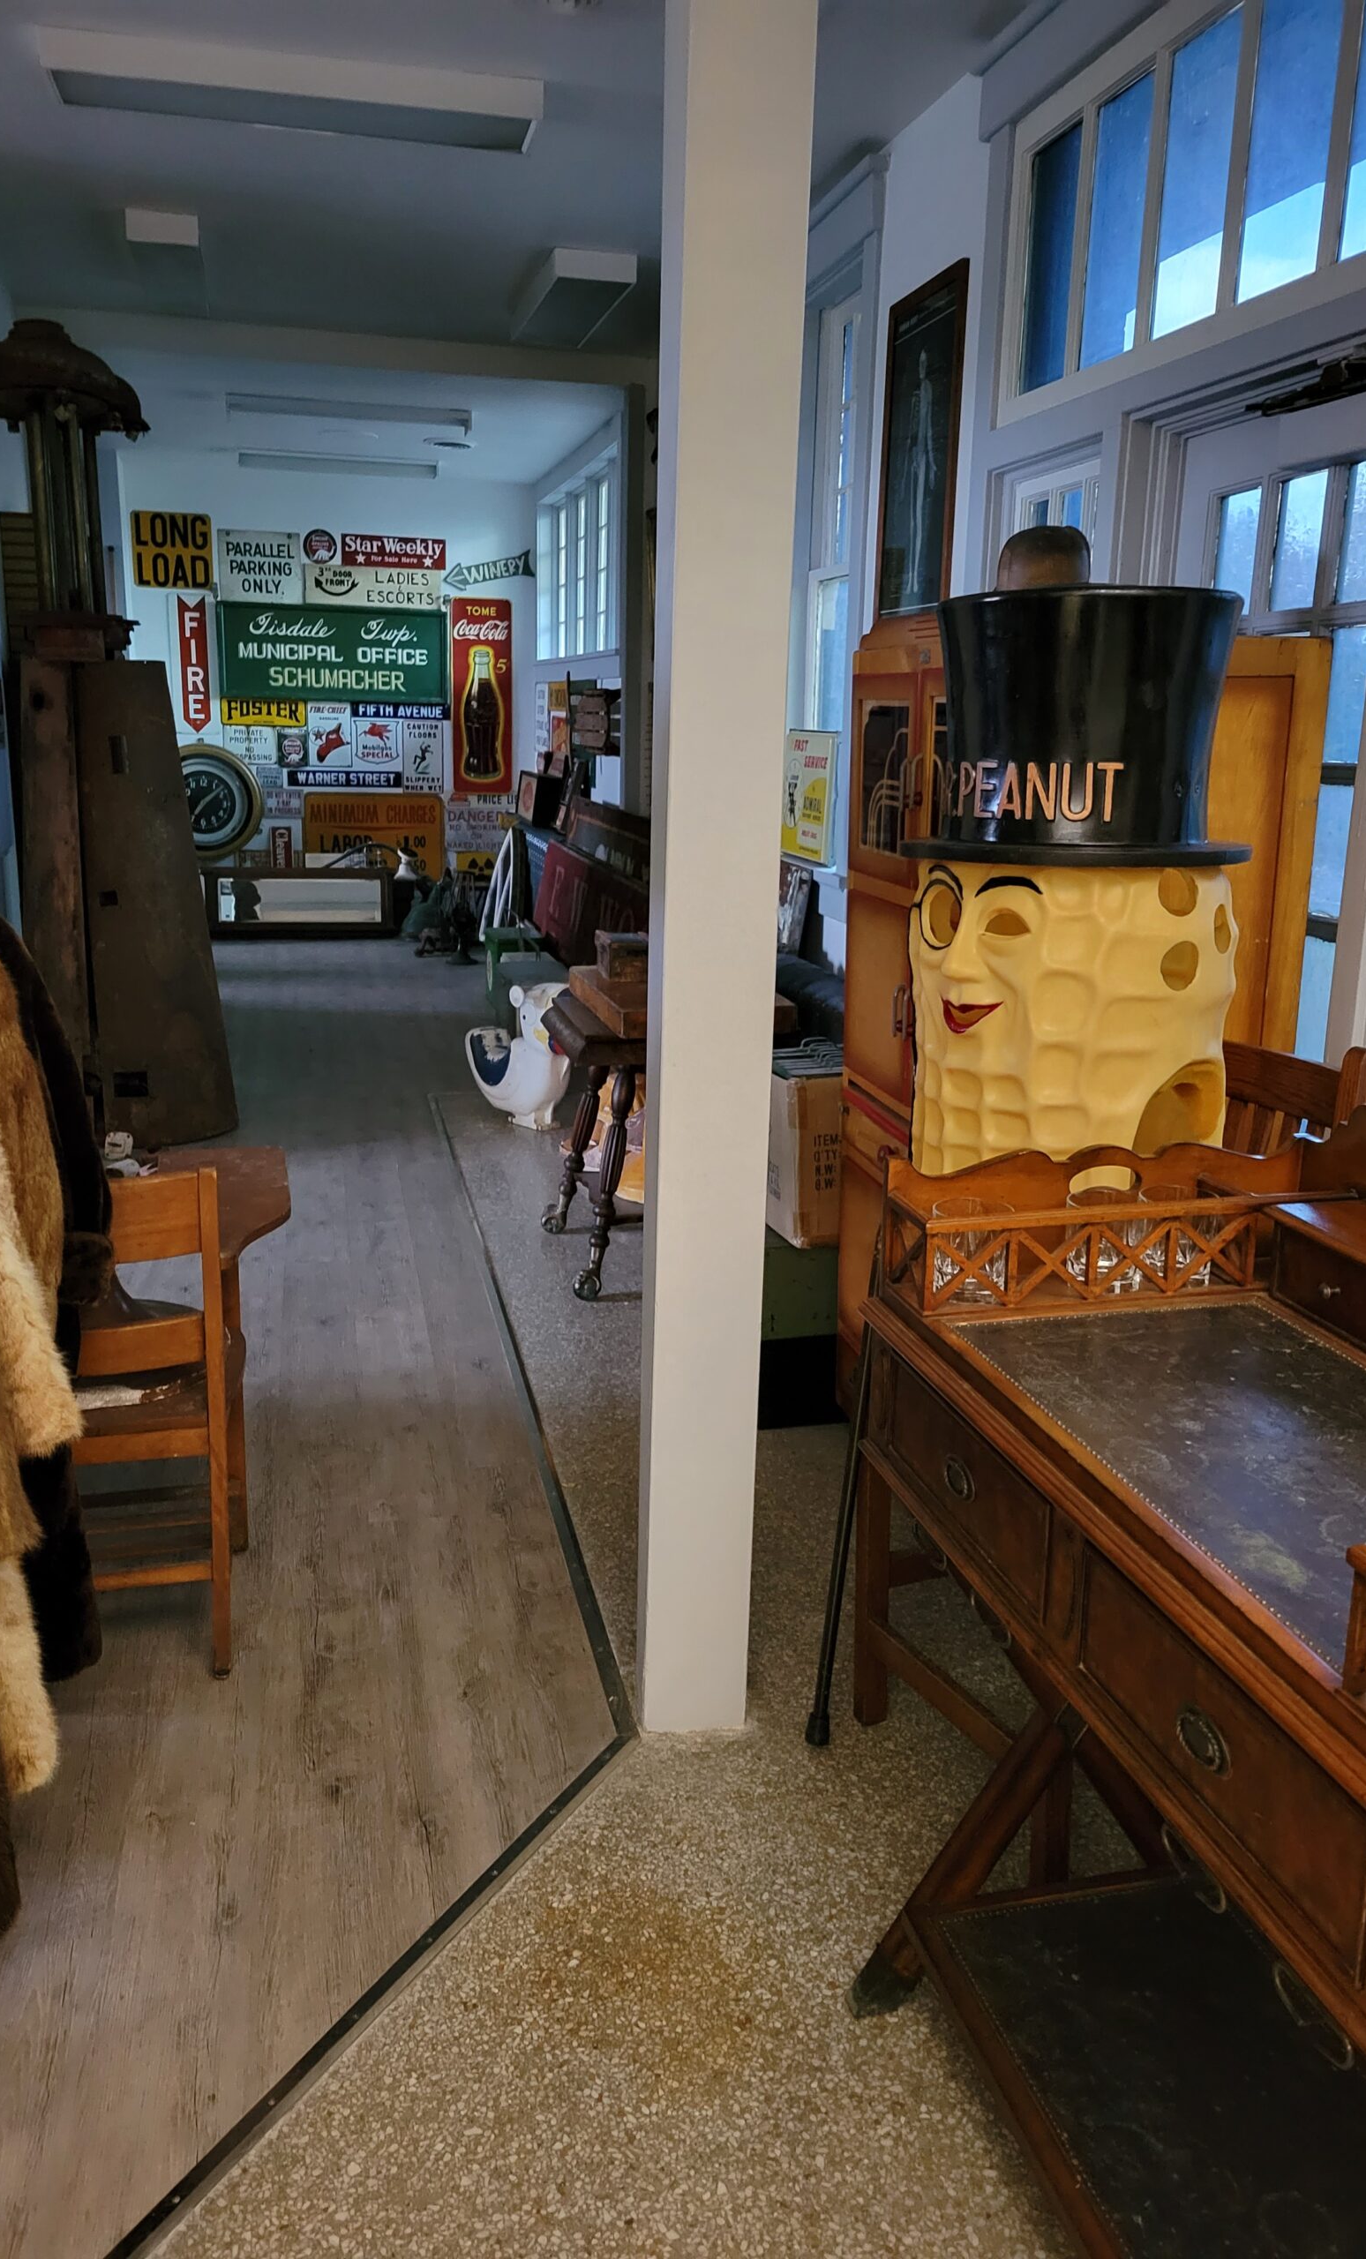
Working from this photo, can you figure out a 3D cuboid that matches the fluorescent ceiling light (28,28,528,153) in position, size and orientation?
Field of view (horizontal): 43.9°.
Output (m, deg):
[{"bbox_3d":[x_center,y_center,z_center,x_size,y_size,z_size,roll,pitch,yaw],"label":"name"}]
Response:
[{"bbox_3d":[-1.011,-2.744,4.494,1.220,0.090,0.275,-2,14,-13],"label":"fluorescent ceiling light"}]

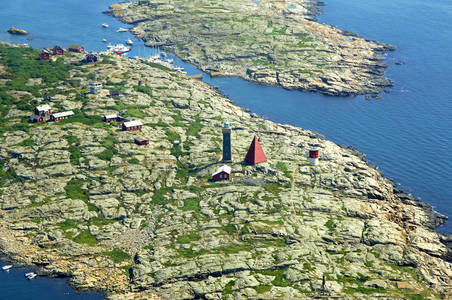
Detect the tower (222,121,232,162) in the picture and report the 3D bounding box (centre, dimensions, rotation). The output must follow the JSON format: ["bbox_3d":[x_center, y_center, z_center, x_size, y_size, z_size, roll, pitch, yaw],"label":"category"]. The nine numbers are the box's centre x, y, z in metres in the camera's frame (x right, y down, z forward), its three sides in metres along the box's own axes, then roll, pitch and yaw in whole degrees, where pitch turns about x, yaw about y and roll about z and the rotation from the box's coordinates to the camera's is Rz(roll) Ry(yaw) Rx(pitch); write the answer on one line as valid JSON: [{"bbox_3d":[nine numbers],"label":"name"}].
[{"bbox_3d":[0.660,-6.030,1053.260,6.300,29.000,6.300,-1,17,-3],"label":"tower"}]

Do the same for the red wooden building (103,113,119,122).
[{"bbox_3d":[-85.270,-24.170,1185.100,10.300,4.600,6.300,-7,18,-21],"label":"red wooden building"}]

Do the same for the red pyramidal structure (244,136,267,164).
[{"bbox_3d":[20.630,-1.000,1084.250,10.900,17.800,10.900,-14,21,-36],"label":"red pyramidal structure"}]

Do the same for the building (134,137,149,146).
[{"bbox_3d":[-59.920,-6.750,1132.580,6.000,4.000,7.500,-11,20,-31],"label":"building"}]

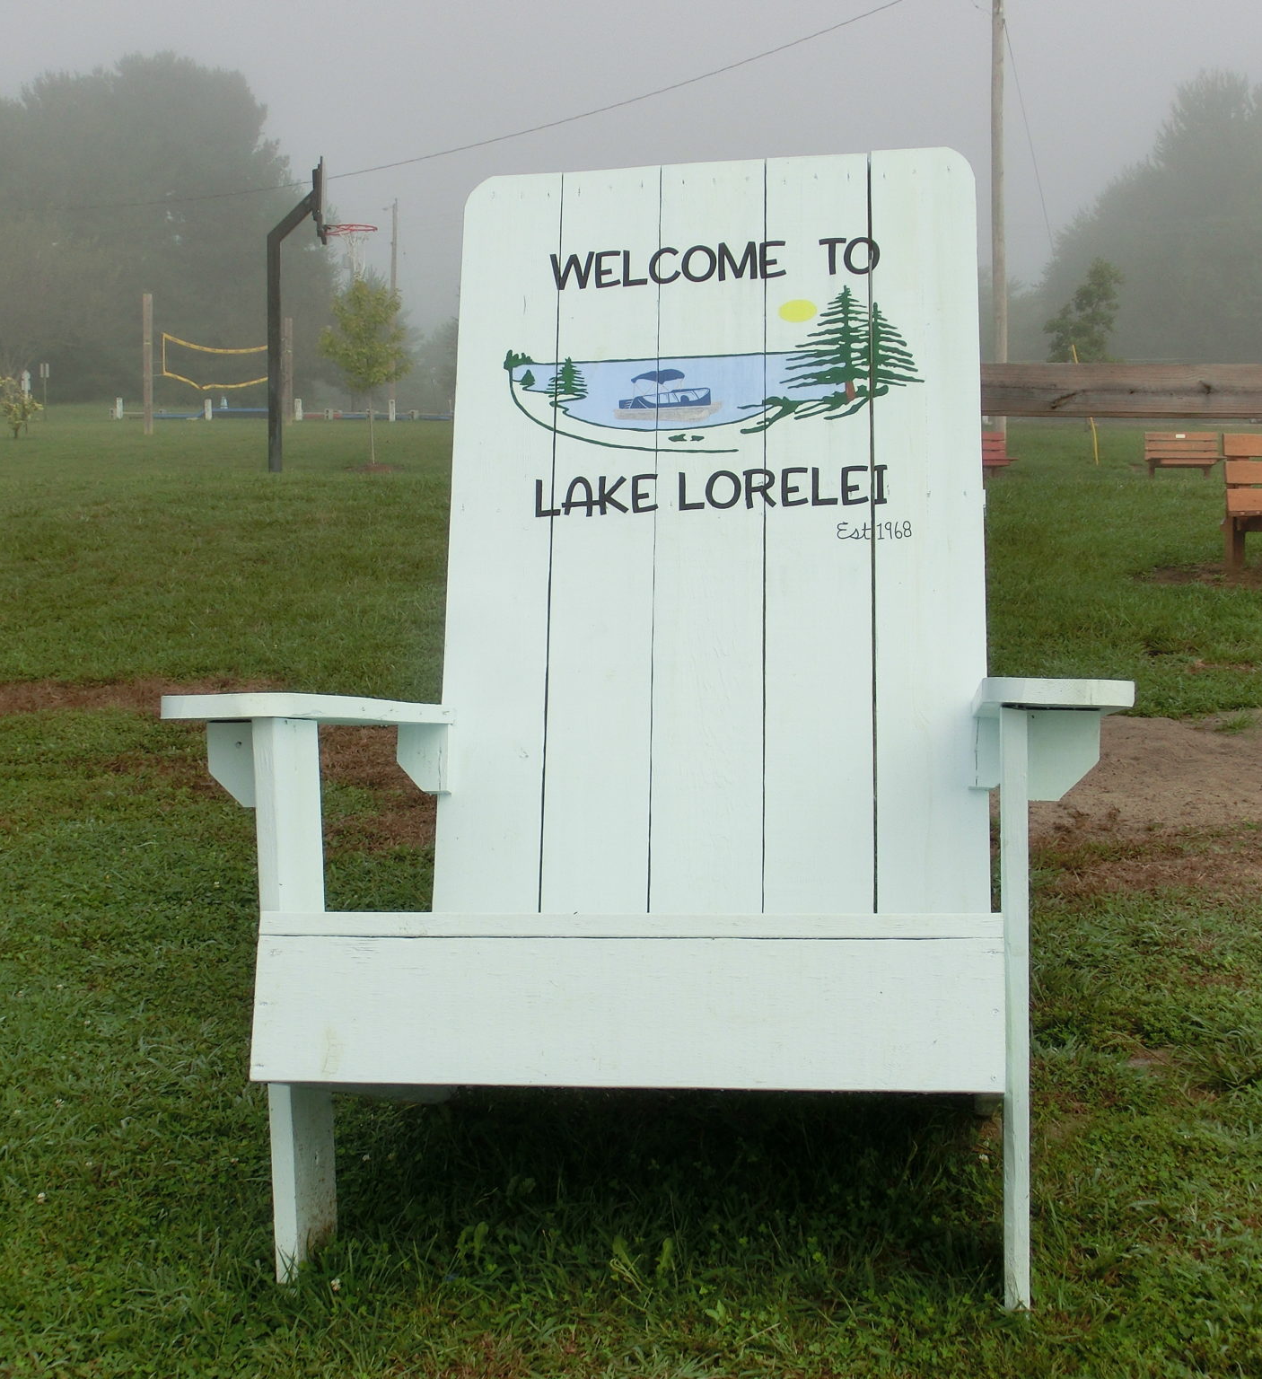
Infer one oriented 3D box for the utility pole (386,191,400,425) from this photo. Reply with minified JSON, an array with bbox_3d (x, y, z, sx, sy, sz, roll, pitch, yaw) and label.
[{"bbox_3d":[-10.681,-17.102,105.000,0.280,9.874,0.280,0,5,0],"label":"utility pole"}]

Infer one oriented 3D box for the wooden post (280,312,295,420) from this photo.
[{"bbox_3d":[-9.675,-9.066,66.000,0.220,3.002,0.220,0,5,0],"label":"wooden post"}]

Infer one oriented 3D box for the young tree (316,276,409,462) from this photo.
[{"bbox_3d":[-3.856,-4.644,34.000,1.360,2.685,1.360,0,5,0],"label":"young tree"}]

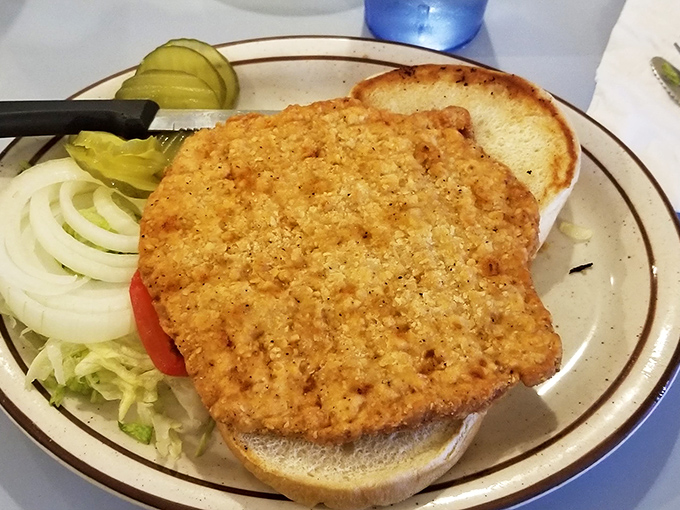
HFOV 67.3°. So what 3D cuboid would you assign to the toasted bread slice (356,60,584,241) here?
[{"bbox_3d":[0.057,-0.048,0.255,0.112,0.030,0.112,0,58,0],"label":"toasted bread slice"}]

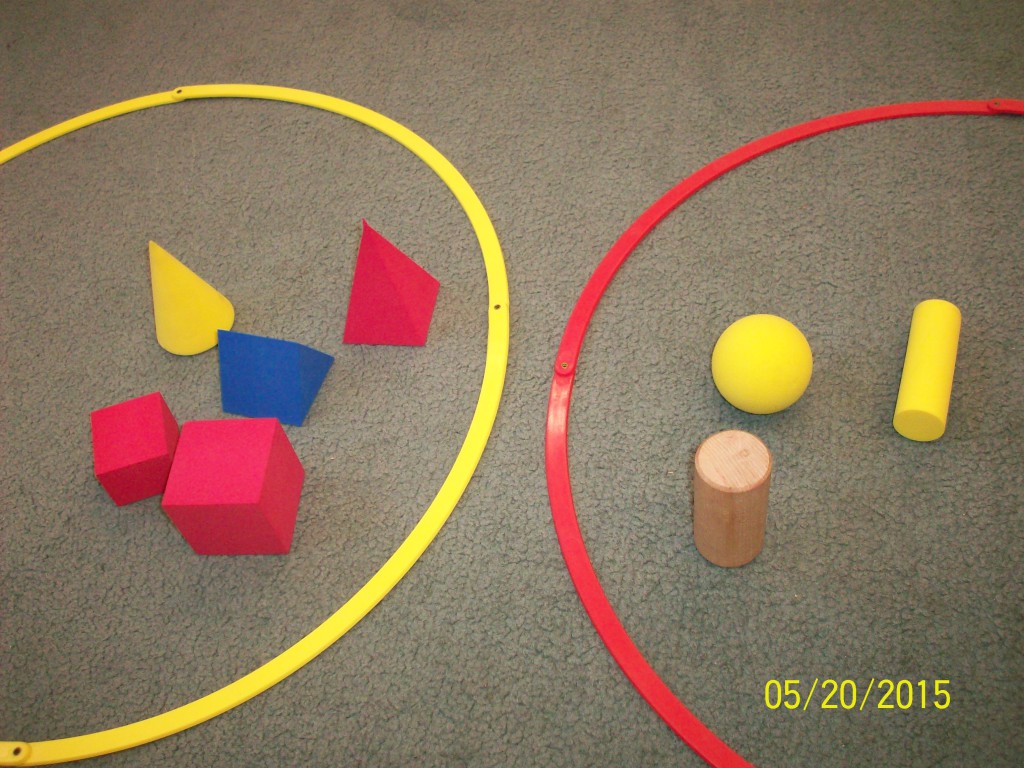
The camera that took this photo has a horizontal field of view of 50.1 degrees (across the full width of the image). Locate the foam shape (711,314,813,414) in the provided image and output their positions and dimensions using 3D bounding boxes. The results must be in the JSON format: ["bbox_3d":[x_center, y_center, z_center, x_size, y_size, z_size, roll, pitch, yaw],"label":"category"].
[{"bbox_3d":[0.134,-0.011,0.586,0.053,0.053,0.053,-12,52,0],"label":"foam shape"}]

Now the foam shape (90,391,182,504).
[{"bbox_3d":[-0.209,0.037,0.615,0.040,0.036,0.043,-17,52,-4],"label":"foam shape"}]

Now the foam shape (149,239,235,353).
[{"bbox_3d":[-0.205,-0.061,0.664,0.051,0.075,0.051,-12,52,0],"label":"foam shape"}]

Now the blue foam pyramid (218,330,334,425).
[{"bbox_3d":[-0.141,-0.013,0.637,0.051,0.045,0.052,9,55,16],"label":"blue foam pyramid"}]

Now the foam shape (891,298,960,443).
[{"bbox_3d":[0.224,-0.008,0.587,0.025,0.025,0.077,11,56,17],"label":"foam shape"}]

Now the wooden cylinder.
[{"bbox_3d":[0.106,0.056,0.527,0.035,0.072,0.035,-4,53,6],"label":"wooden cylinder"}]

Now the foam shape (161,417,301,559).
[{"bbox_3d":[-0.146,0.056,0.582,0.051,0.051,0.051,-2,53,8],"label":"foam shape"}]

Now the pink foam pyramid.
[{"bbox_3d":[-0.079,-0.068,0.646,0.051,0.080,0.051,2,54,11],"label":"pink foam pyramid"}]

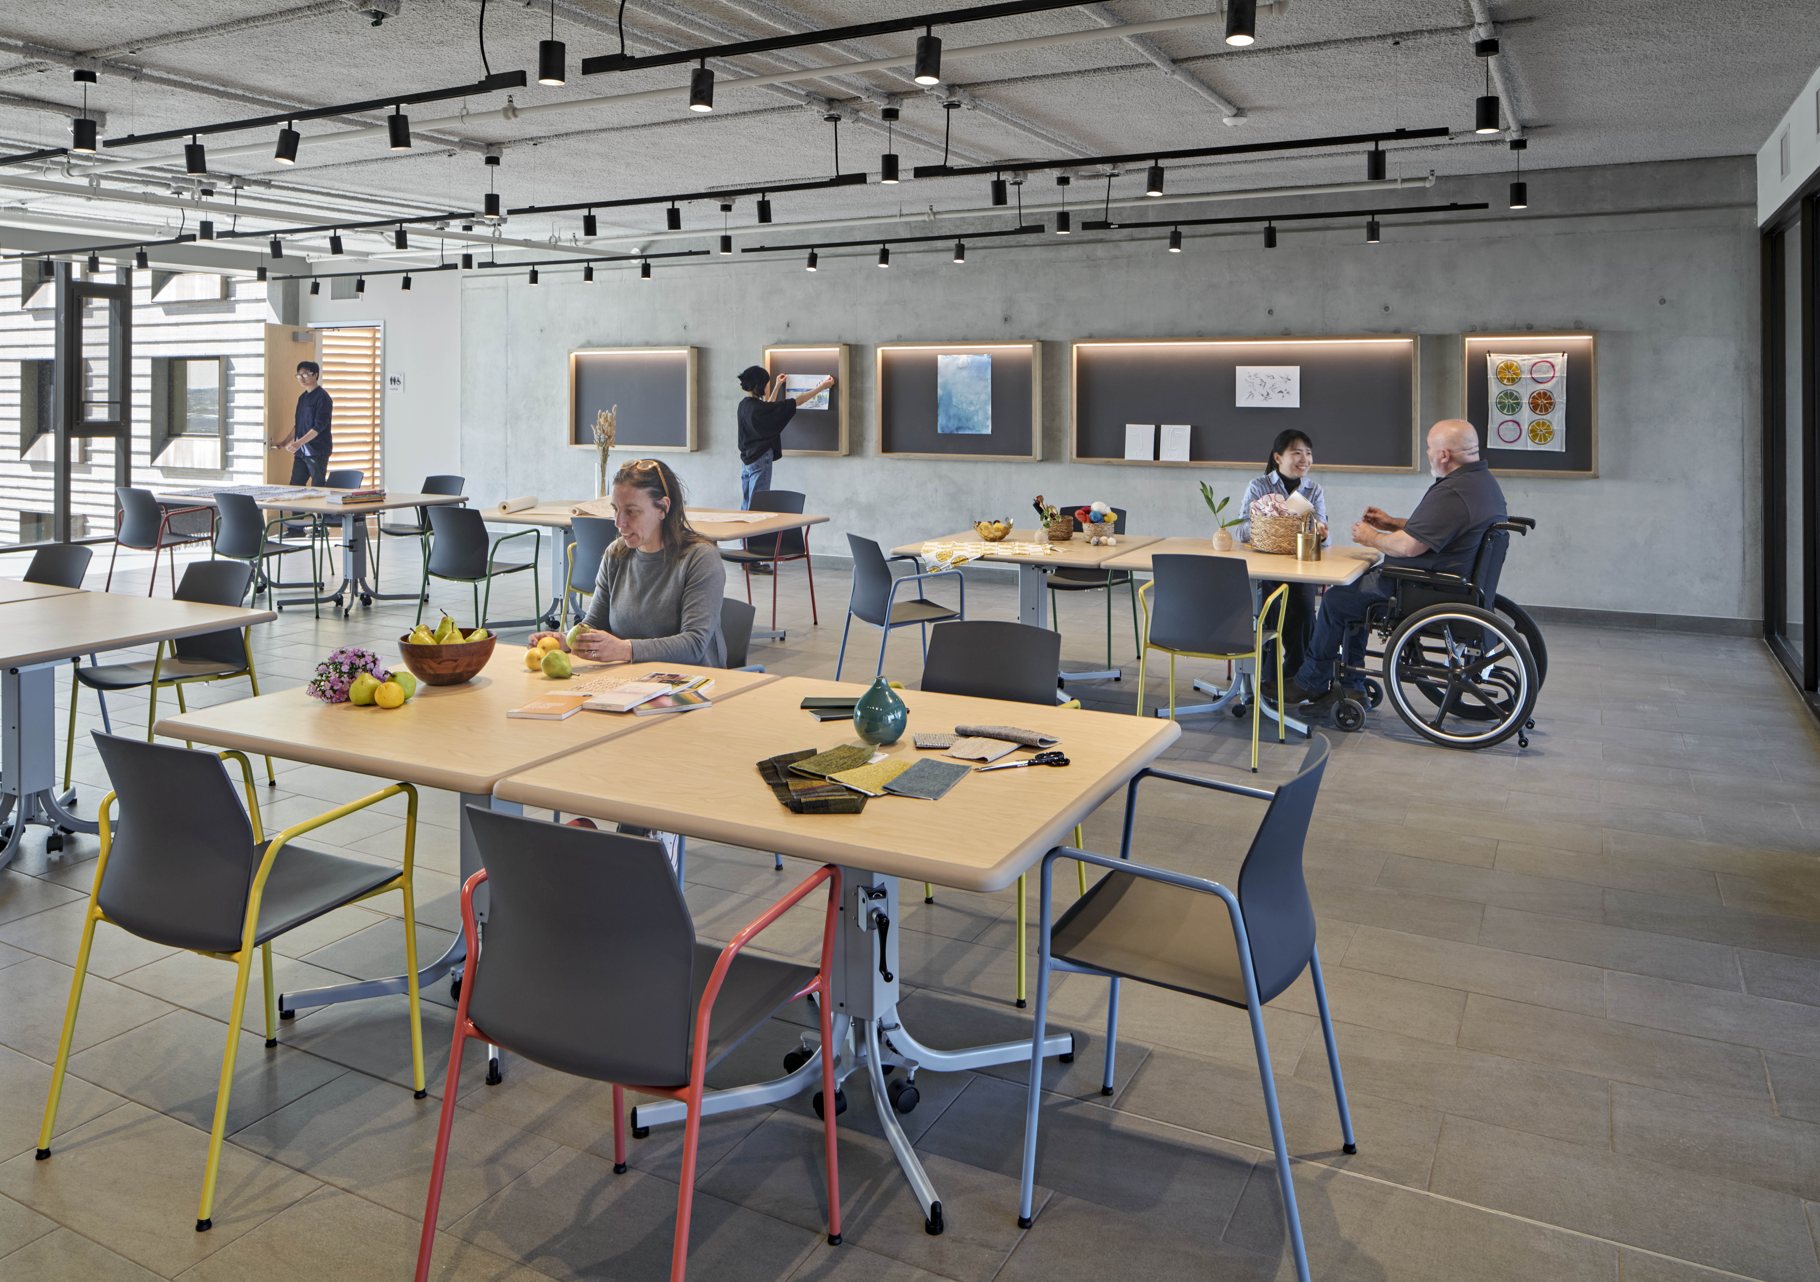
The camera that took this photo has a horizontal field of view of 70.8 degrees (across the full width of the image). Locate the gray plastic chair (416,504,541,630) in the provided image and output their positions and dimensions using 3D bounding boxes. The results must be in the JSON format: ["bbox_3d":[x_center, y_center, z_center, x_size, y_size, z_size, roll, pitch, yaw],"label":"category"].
[{"bbox_3d":[-2.468,-0.358,7.329,0.560,0.830,0.540,5,11,25],"label":"gray plastic chair"}]

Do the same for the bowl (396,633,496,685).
[{"bbox_3d":[-1.206,0.046,3.325,0.256,0.115,0.256,0,10,0],"label":"bowl"}]

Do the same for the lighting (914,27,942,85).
[{"bbox_3d":[0.050,-1.682,3.680,0.072,0.158,0.072,0,9,0],"label":"lighting"}]

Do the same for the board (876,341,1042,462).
[{"bbox_3d":[0.361,-1.868,9.973,1.389,0.915,0.100,5,11,27],"label":"board"}]

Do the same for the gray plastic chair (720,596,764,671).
[{"bbox_3d":[-0.708,0.324,3.936,0.536,0.829,0.536,5,10,26],"label":"gray plastic chair"}]

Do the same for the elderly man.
[{"bbox_3d":[2.181,-0.339,5.774,0.936,1.316,0.566,5,10,27],"label":"elderly man"}]

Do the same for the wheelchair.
[{"bbox_3d":[2.310,-0.078,5.650,0.960,0.930,0.640,5,11,27],"label":"wheelchair"}]

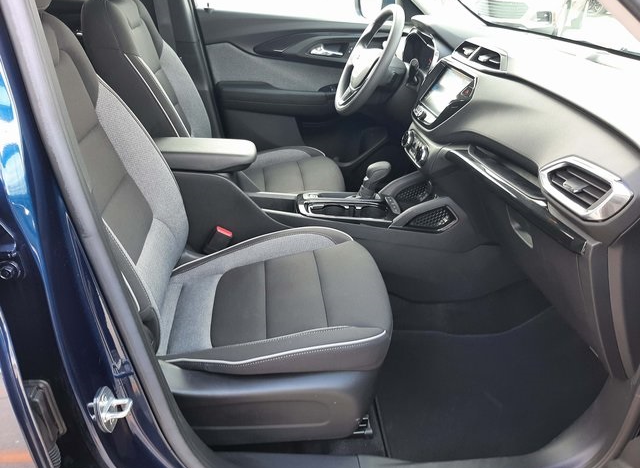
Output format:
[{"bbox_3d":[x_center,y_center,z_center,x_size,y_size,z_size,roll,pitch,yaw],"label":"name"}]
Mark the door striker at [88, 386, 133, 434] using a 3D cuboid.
[{"bbox_3d":[-0.298,0.255,0.693,0.053,0.080,0.044,1,27,-7],"label":"door striker"}]

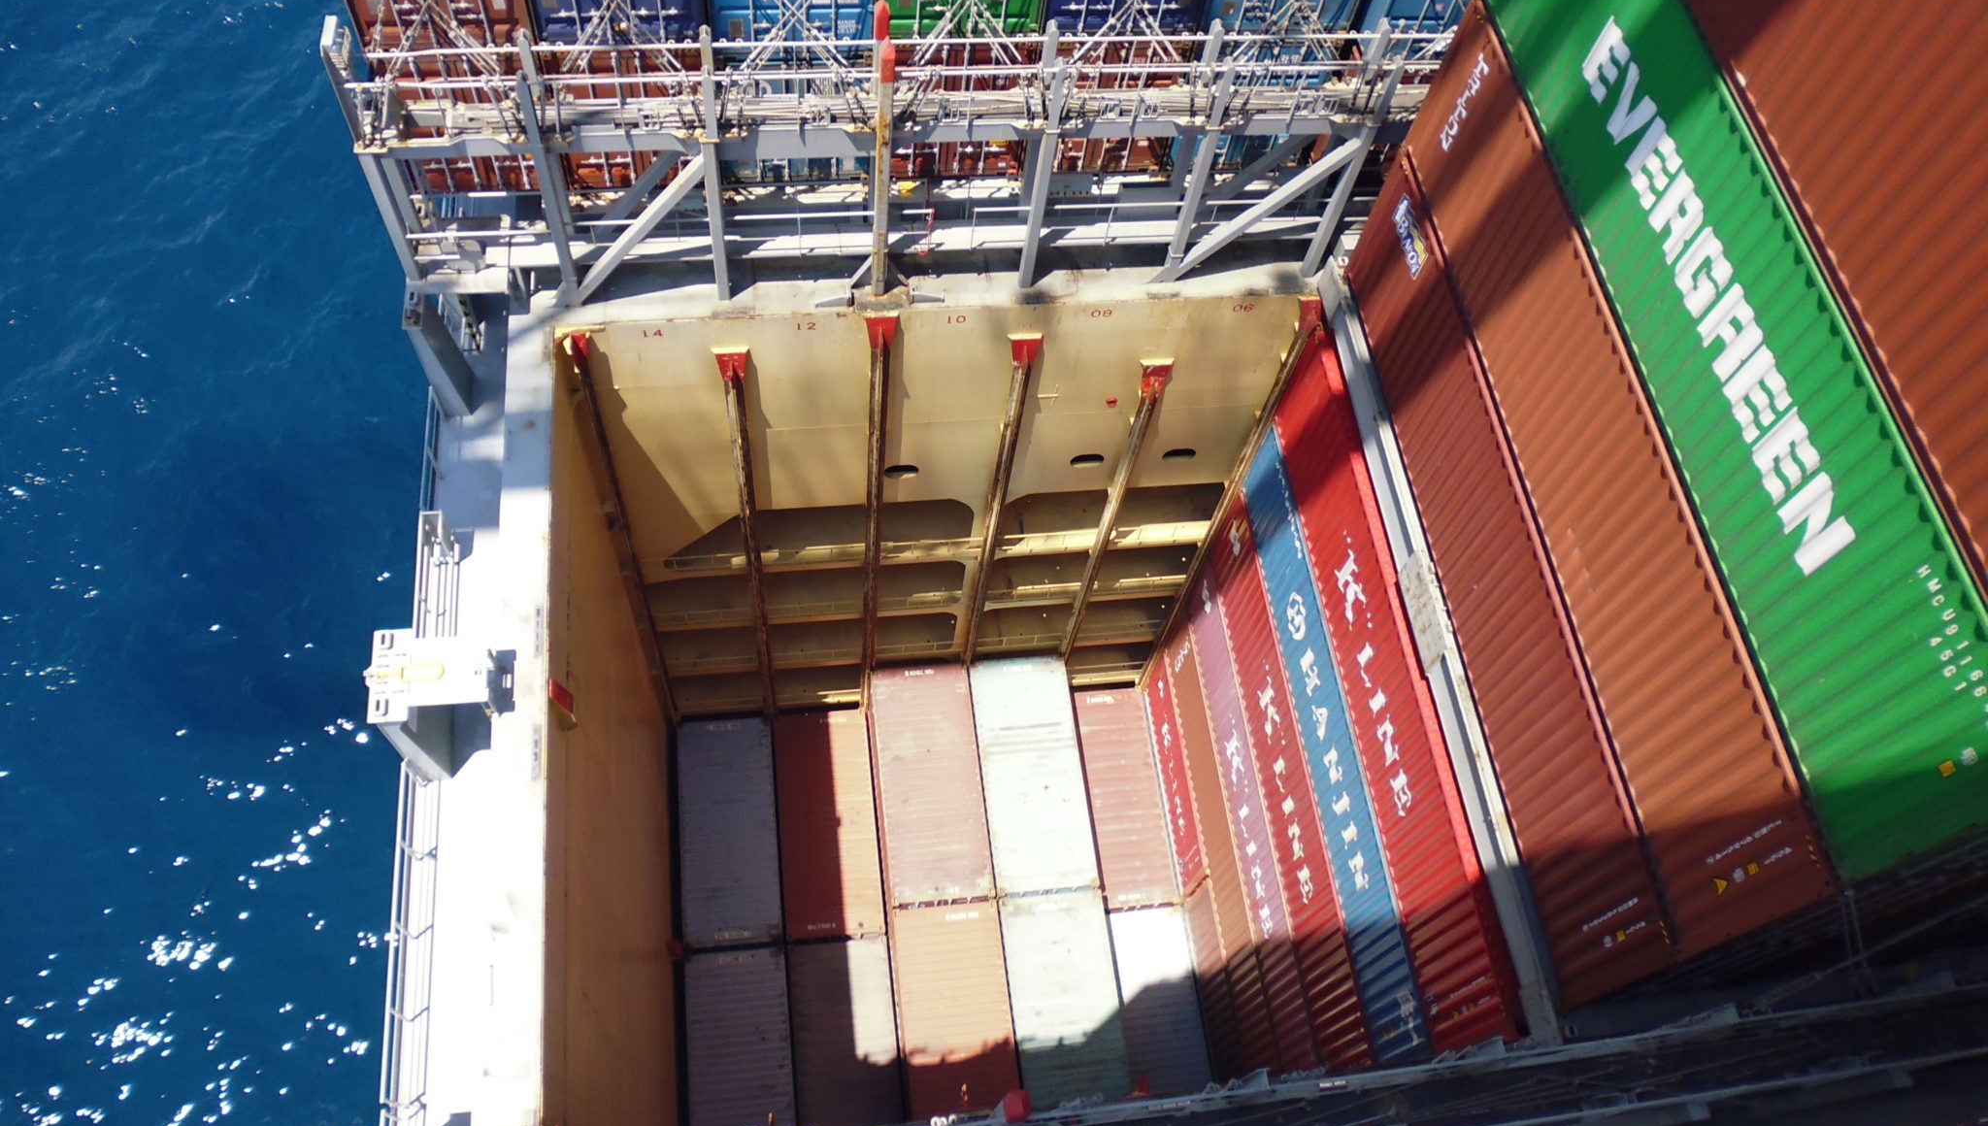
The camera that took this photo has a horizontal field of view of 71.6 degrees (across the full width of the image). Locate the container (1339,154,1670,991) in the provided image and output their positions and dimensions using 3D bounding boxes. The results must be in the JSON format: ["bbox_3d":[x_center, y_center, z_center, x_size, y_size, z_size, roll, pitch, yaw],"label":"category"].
[{"bbox_3d":[8.070,-0.334,19.631,2.438,2.946,12.192,-3,62,-7],"label":"container"}]

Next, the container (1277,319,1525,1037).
[{"bbox_3d":[7.460,1.678,22.979,2.438,2.840,12.192,-3,62,-7],"label":"container"}]

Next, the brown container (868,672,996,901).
[{"bbox_3d":[-1.622,5.958,35.133,2.438,2.591,6.058,-3,62,-7],"label":"brown container"}]

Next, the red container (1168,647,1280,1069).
[{"bbox_3d":[6.524,6.888,32.402,2.438,2.797,12.192,-3,62,-7],"label":"red container"}]

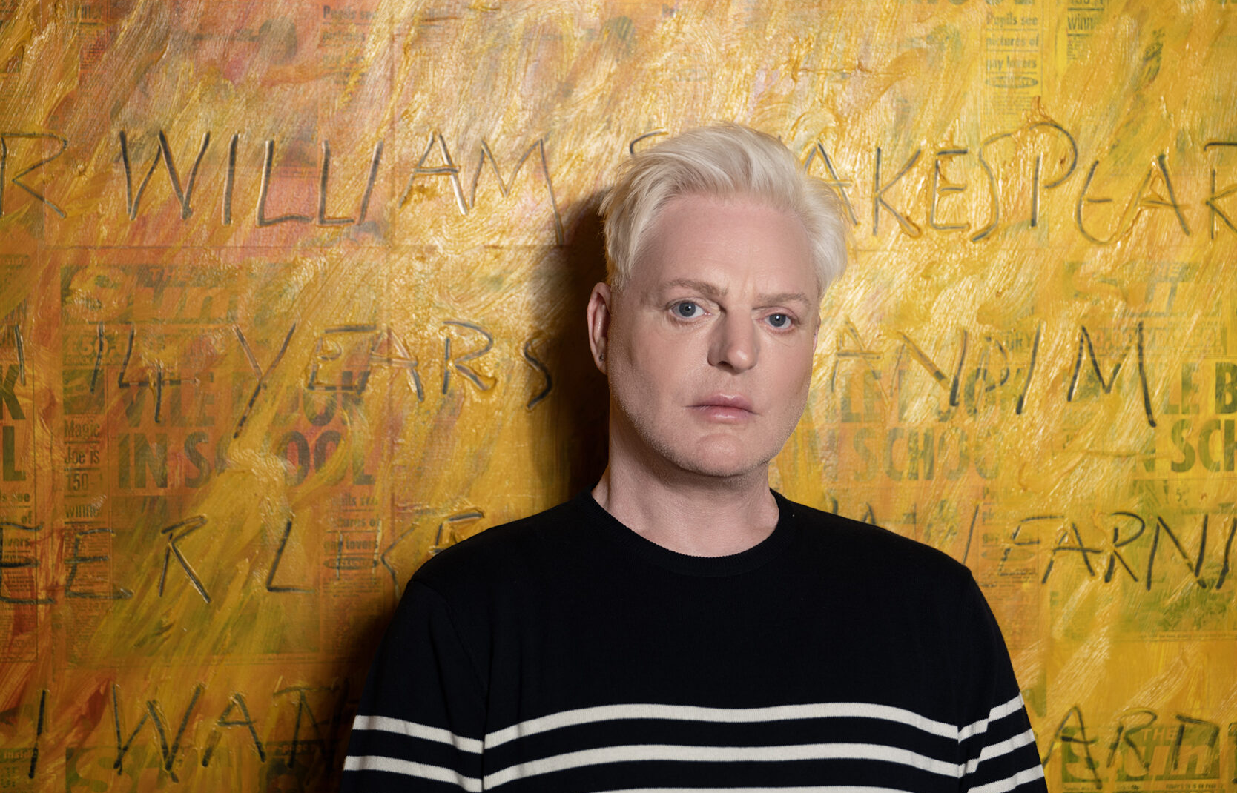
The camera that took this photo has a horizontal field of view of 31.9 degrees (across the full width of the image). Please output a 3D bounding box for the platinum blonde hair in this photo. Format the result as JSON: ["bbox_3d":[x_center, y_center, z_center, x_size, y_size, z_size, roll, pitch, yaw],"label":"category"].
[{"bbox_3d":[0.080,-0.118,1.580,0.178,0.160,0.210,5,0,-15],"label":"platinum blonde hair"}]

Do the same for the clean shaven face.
[{"bbox_3d":[0.068,-0.043,1.505,0.155,0.200,0.130,5,0,-15],"label":"clean shaven face"}]

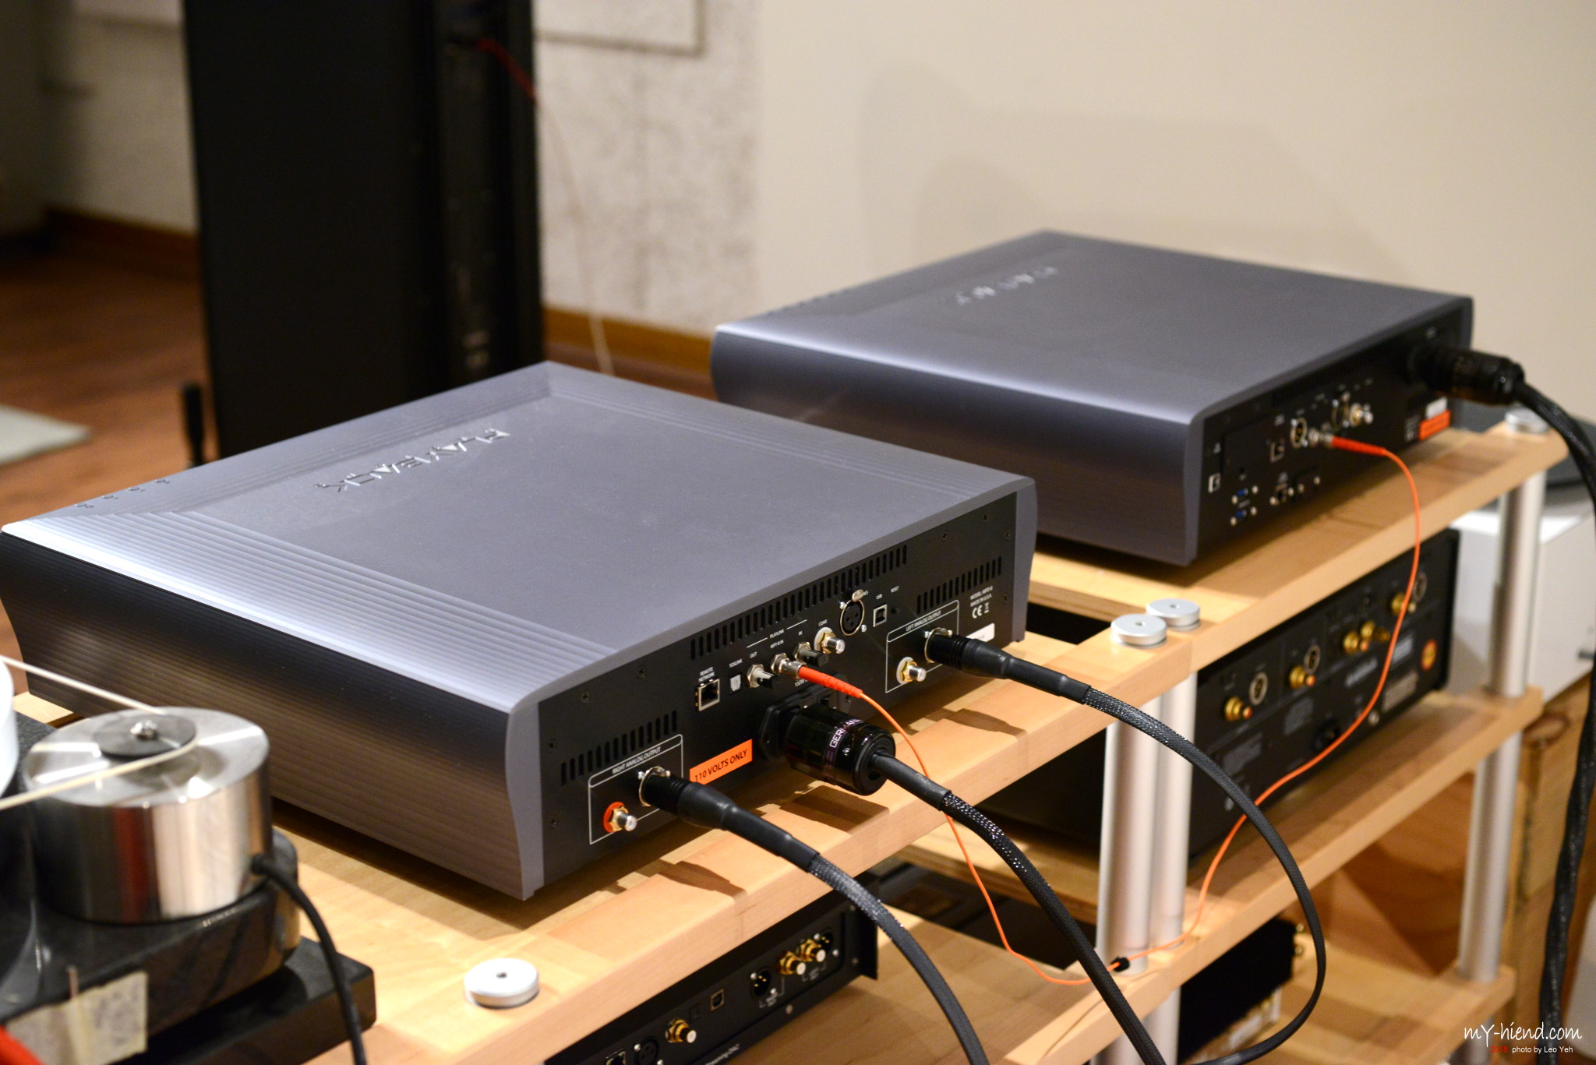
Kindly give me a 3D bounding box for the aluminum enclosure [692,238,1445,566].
[{"bbox_3d":[0.244,-0.123,1.958,0.424,0.114,0.454,15,25,36],"label":"aluminum enclosure"}]

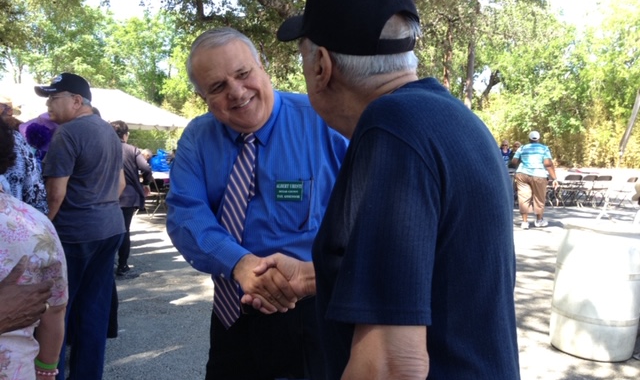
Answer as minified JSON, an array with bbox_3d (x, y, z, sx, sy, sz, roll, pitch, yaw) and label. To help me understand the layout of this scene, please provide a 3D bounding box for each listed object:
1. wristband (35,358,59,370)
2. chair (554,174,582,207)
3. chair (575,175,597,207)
[{"bbox_3d":[-0.761,0.485,1.800,0.067,0.015,0.062,13,0,-19],"label":"wristband"},{"bbox_3d":[5.964,0.031,15.500,0.460,0.780,0.480,0,4,-14],"label":"chair"},{"bbox_3d":[6.330,0.036,15.400,0.460,0.780,0.480,-1,4,-20],"label":"chair"}]

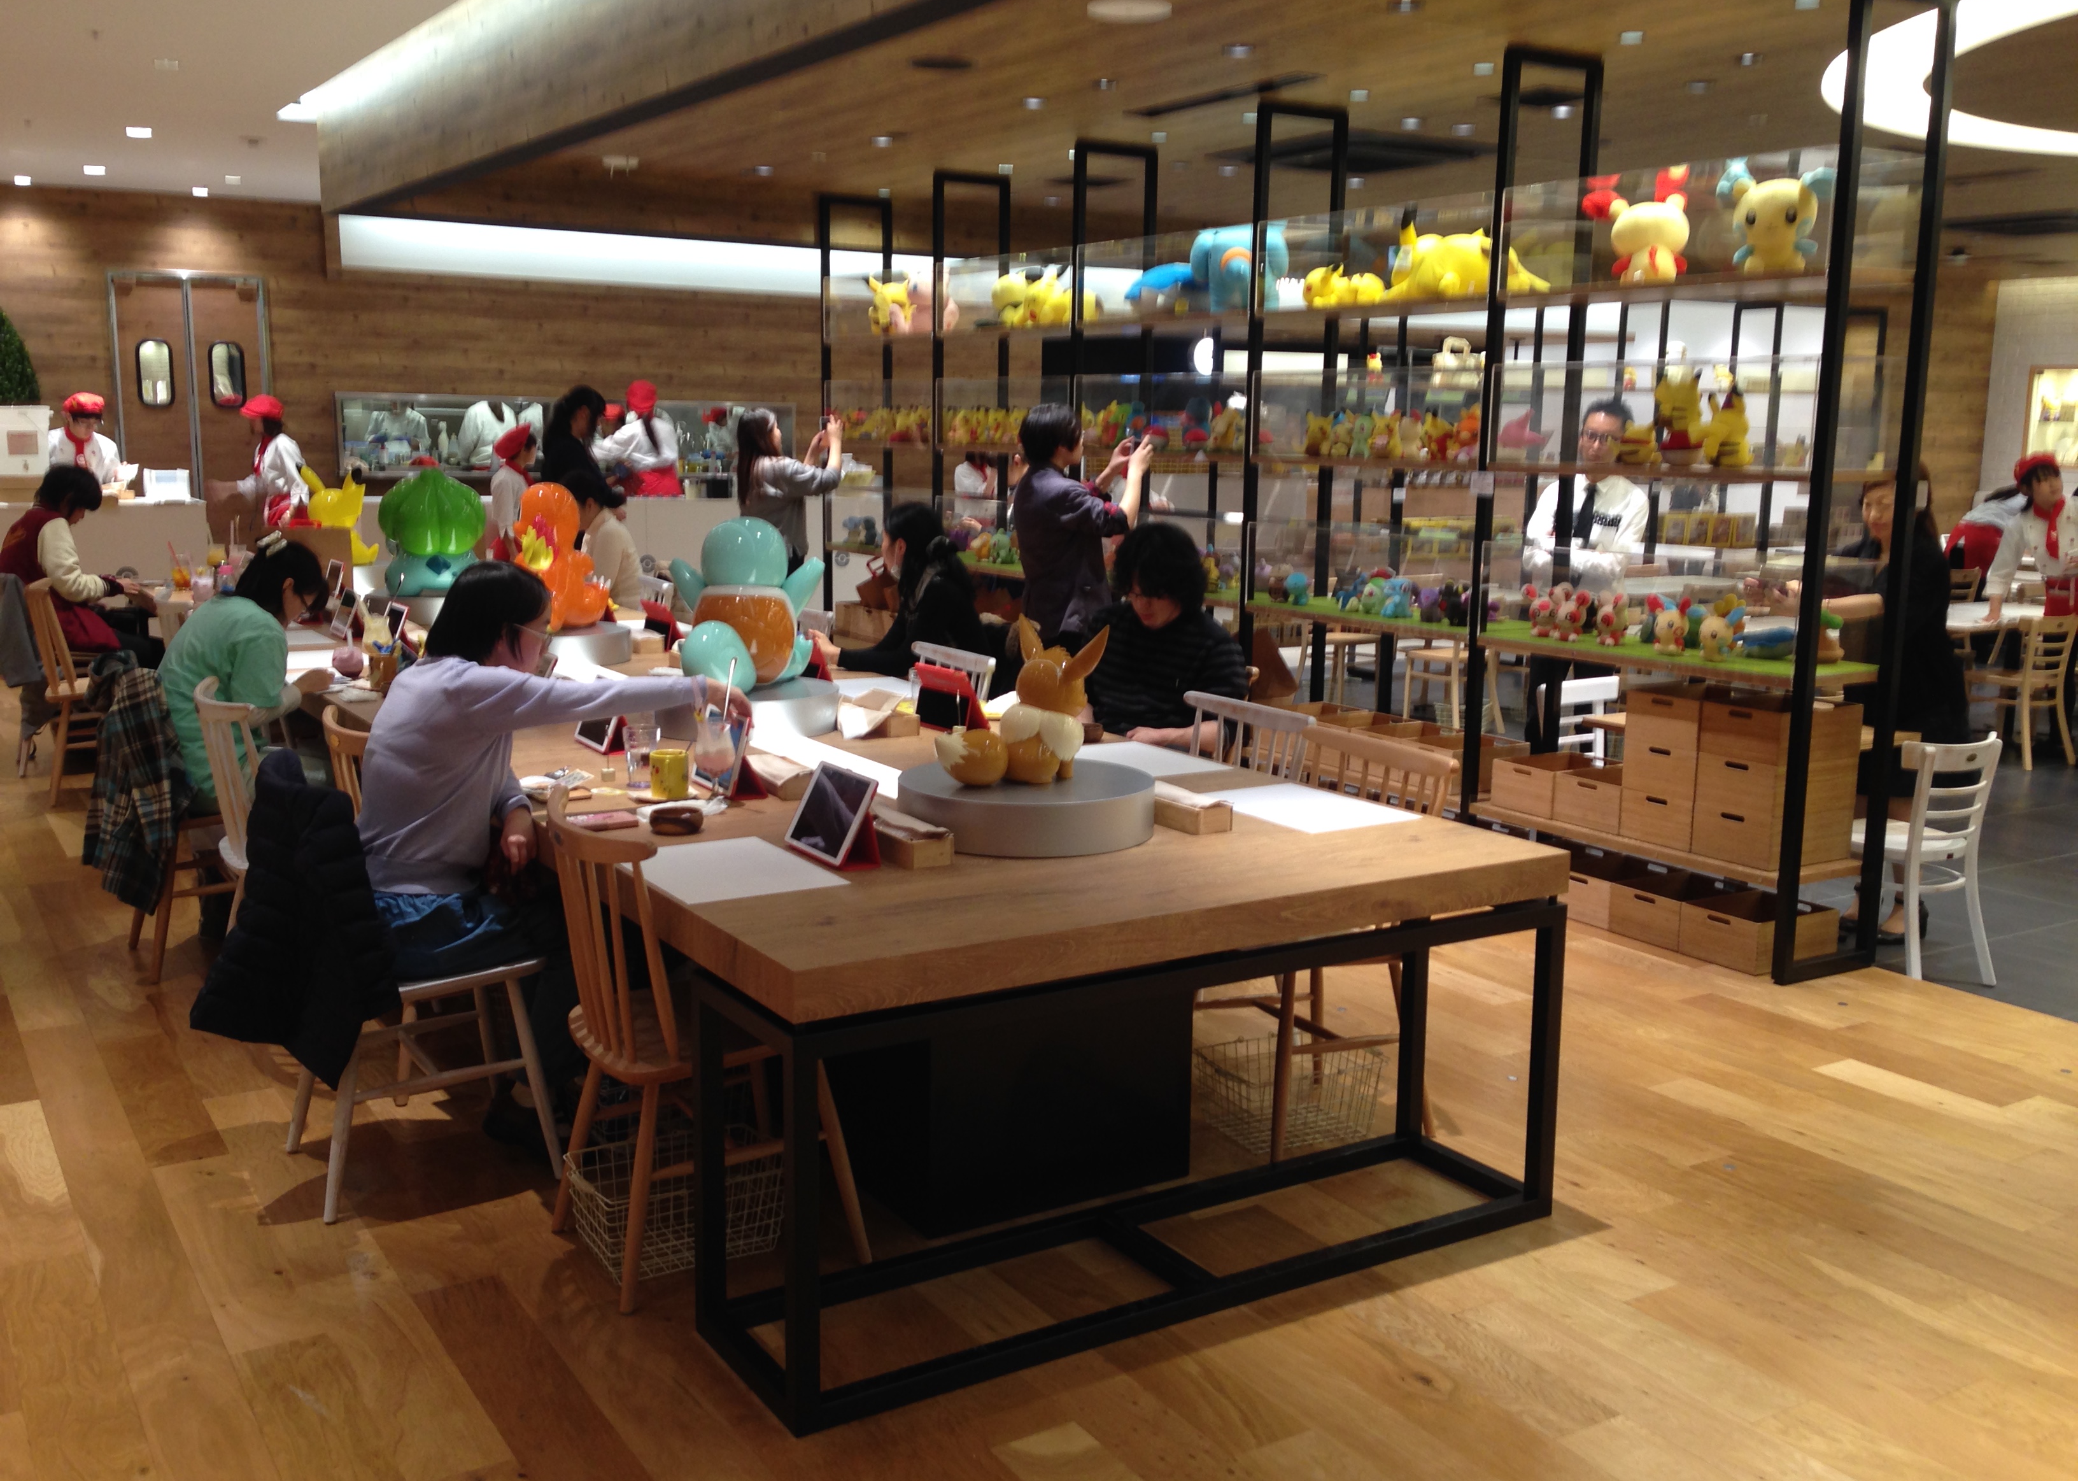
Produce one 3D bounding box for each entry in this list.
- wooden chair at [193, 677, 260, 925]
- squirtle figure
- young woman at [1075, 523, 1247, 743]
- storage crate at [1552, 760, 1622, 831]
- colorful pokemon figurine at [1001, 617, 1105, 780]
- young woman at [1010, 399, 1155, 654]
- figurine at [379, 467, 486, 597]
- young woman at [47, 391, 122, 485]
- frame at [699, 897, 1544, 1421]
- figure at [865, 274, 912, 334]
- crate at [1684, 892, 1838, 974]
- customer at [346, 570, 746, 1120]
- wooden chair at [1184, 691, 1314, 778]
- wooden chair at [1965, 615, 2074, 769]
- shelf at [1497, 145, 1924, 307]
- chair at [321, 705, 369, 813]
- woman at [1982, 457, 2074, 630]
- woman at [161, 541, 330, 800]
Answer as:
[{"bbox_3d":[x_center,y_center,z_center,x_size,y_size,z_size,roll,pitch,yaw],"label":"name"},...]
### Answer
[{"bbox_3d":[-1.808,0.283,5.042,0.510,0.835,0.490,-5,12,-31],"label":"wooden chair"},{"bbox_3d":[-0.736,-0.357,5.024,0.400,0.440,0.380,3,10,15],"label":"squirtle figure"},{"bbox_3d":[0.273,0.056,5.263,0.520,1.250,0.750,9,13,40],"label":"young woman"},{"bbox_3d":[1.784,0.174,6.002,0.350,0.141,0.262,-5,11,-32],"label":"storage crate"},{"bbox_3d":[0.023,-0.087,3.900,0.200,0.320,0.200,9,13,39],"label":"colorful pokemon figurine"},{"bbox_3d":[0.181,-0.440,7.209,0.530,1.560,0.450,-7,12,-37],"label":"young woman"},{"bbox_3d":[-2.391,-0.824,7.743,0.400,0.490,0.450,-4,10,-24],"label":"figurine"},{"bbox_3d":[-5.599,-1.242,11.675,0.460,1.600,0.350,-5,11,-32],"label":"young woman"},{"bbox_3d":[0.207,0.639,3.475,1.593,0.615,0.399,-5,11,-33],"label":"frame"},{"bbox_3d":[-0.771,-2.183,9.931,0.250,0.300,0.220,6,11,30],"label":"figure"},{"bbox_3d":[2.125,0.555,5.828,0.385,0.147,0.275,-5,11,-32],"label":"crate"},{"bbox_3d":[-0.999,0.240,4.188,0.940,1.220,0.520,-5,11,-32],"label":"customer"},{"bbox_3d":[0.315,0.334,4.789,0.520,0.800,0.470,-5,11,-32],"label":"wooden chair"},{"bbox_3d":[4.890,-0.278,9.900,0.440,0.740,0.480,-5,12,-31],"label":"wooden chair"},{"bbox_3d":[1.885,-1.441,5.652,0.400,0.330,1.200,-5,11,-32],"label":"shelf"},{"bbox_3d":[-1.381,0.353,4.705,0.500,0.830,0.500,-5,11,-32],"label":"chair"},{"bbox_3d":[4.701,-0.628,9.350,0.580,1.440,0.480,0,9,-6],"label":"woman"},{"bbox_3d":[-2.127,0.011,5.511,0.620,1.160,0.450,-5,11,-32],"label":"woman"}]

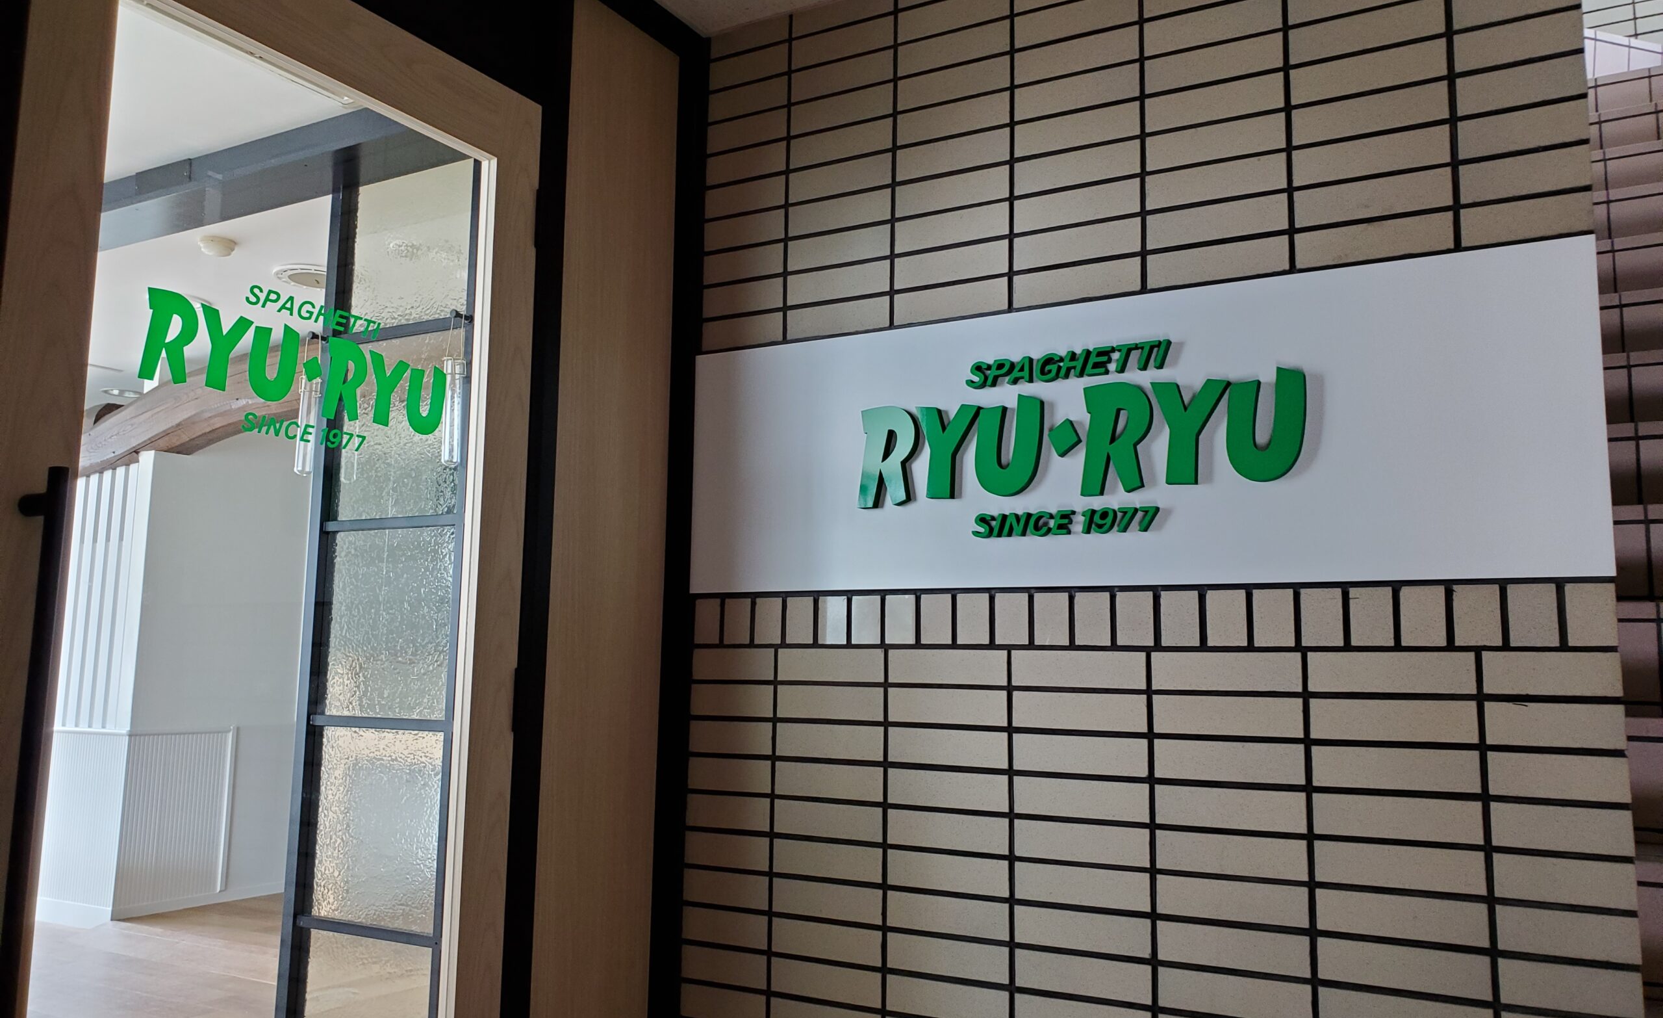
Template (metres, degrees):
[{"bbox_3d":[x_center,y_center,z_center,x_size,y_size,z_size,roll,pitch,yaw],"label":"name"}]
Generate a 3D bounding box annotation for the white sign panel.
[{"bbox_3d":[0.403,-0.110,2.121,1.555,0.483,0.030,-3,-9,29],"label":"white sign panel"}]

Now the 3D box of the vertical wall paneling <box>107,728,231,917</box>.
[{"bbox_3d":[-3.180,1.497,6.077,0.030,0.845,0.565,-3,-9,29],"label":"vertical wall paneling"}]

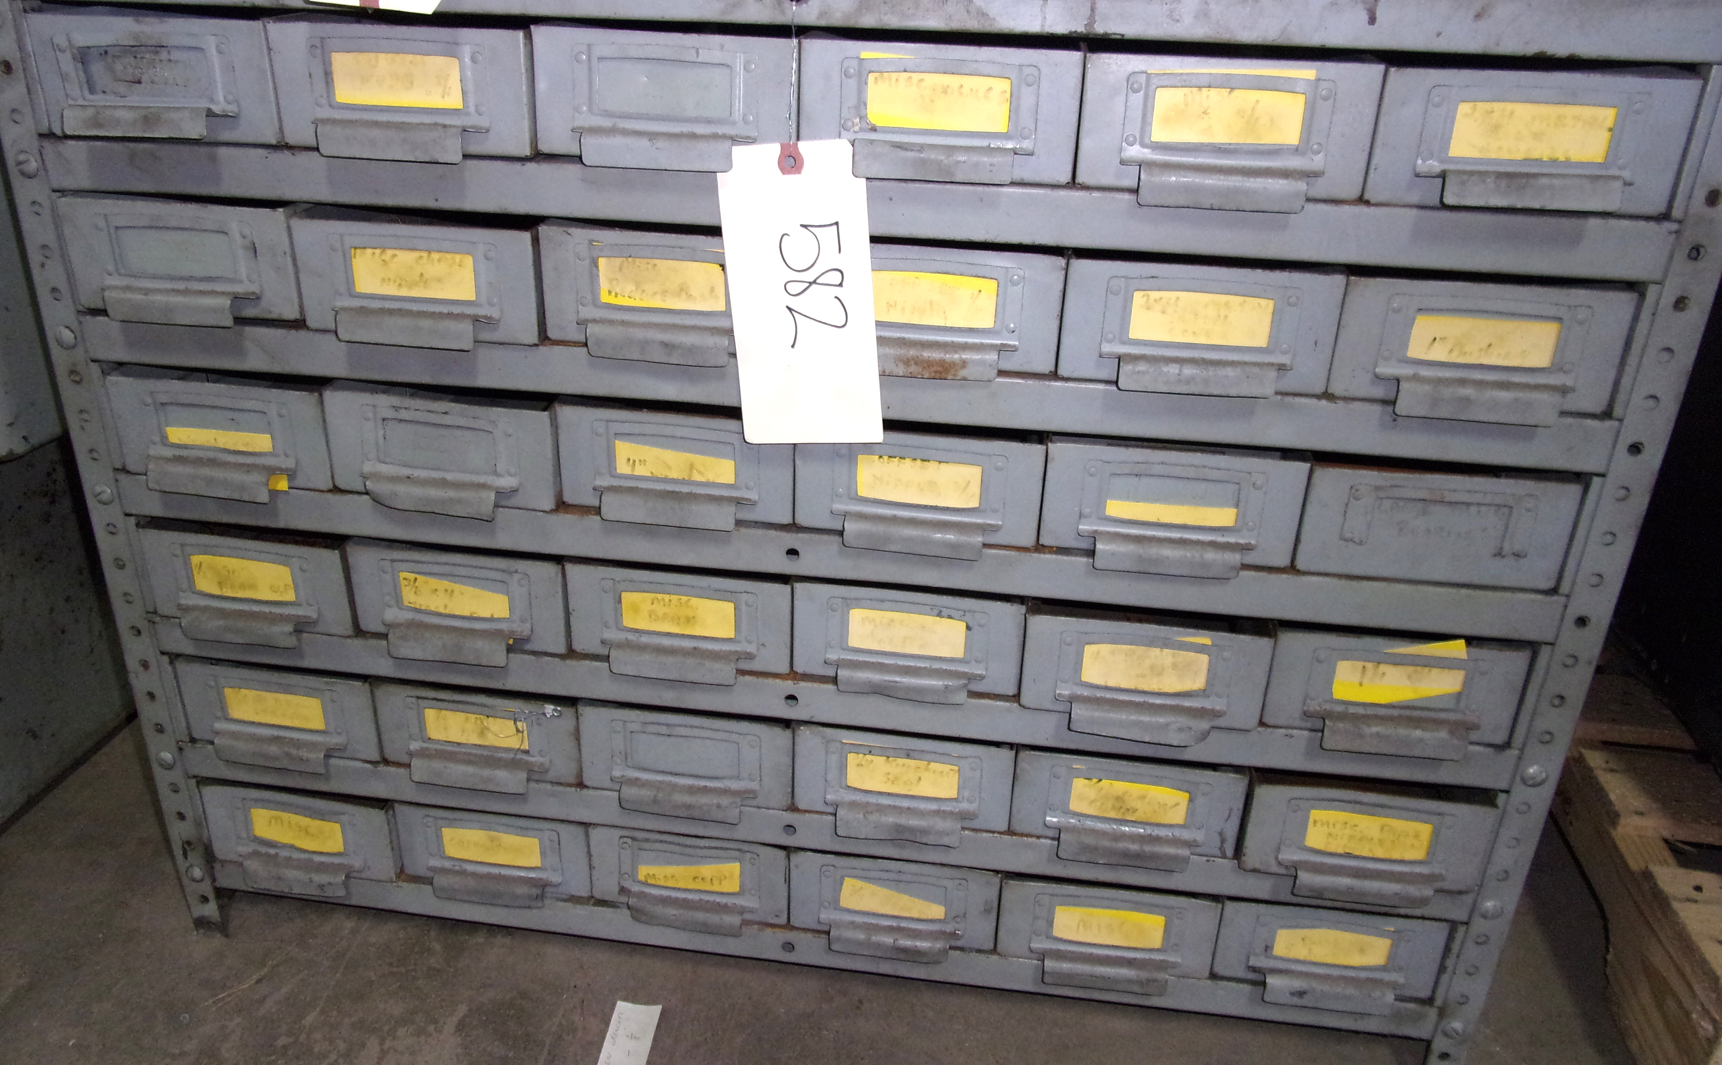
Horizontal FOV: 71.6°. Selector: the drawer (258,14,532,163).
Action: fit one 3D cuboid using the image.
[{"bbox_3d":[-0.230,-0.287,0.756,0.142,0.067,0.279,5,24,6],"label":"drawer"}]

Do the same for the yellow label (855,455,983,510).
[{"bbox_3d":[0.033,-0.028,0.683,0.071,0.025,0.002,5,24,6],"label":"yellow label"}]

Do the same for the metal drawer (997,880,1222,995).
[{"bbox_3d":[0.181,0.215,0.908,0.141,0.065,0.290,5,24,6],"label":"metal drawer"}]

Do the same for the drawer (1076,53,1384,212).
[{"bbox_3d":[0.198,-0.251,0.712,0.141,0.068,0.309,5,24,6],"label":"drawer"}]

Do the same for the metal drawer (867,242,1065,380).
[{"bbox_3d":[0.058,-0.183,0.795,0.143,0.067,0.338,5,24,6],"label":"metal drawer"}]

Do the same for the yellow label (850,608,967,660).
[{"bbox_3d":[0.028,0.062,0.732,0.073,0.026,0.002,5,24,6],"label":"yellow label"}]

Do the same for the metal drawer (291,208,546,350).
[{"bbox_3d":[-0.232,-0.193,0.795,0.140,0.066,0.309,5,24,6],"label":"metal drawer"}]

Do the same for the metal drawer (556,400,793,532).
[{"bbox_3d":[-0.093,-0.087,0.816,0.142,0.067,0.279,5,24,6],"label":"metal drawer"}]

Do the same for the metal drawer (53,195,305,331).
[{"bbox_3d":[-0.380,-0.209,0.816,0.142,0.067,0.279,5,24,6],"label":"metal drawer"}]

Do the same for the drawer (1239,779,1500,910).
[{"bbox_3d":[0.326,0.134,0.851,0.141,0.067,0.309,5,24,6],"label":"drawer"}]

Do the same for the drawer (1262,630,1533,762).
[{"bbox_3d":[0.328,0.037,0.818,0.141,0.069,0.309,5,24,6],"label":"drawer"}]

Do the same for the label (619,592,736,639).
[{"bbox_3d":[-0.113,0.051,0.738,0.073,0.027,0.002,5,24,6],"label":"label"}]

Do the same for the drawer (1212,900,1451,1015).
[{"bbox_3d":[0.322,0.224,0.891,0.140,0.066,0.290,5,24,6],"label":"drawer"}]

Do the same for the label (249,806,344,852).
[{"bbox_3d":[-0.401,0.213,0.850,0.069,0.030,0.004,5,24,6],"label":"label"}]

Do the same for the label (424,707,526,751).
[{"bbox_3d":[-0.259,0.134,0.804,0.073,0.026,0.002,5,24,6],"label":"label"}]

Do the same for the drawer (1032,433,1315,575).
[{"bbox_3d":[0.192,-0.068,0.793,0.142,0.066,0.309,5,24,6],"label":"drawer"}]

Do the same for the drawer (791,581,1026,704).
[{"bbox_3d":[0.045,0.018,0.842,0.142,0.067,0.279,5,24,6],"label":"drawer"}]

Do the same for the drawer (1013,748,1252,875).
[{"bbox_3d":[0.185,0.118,0.875,0.142,0.066,0.309,5,24,6],"label":"drawer"}]

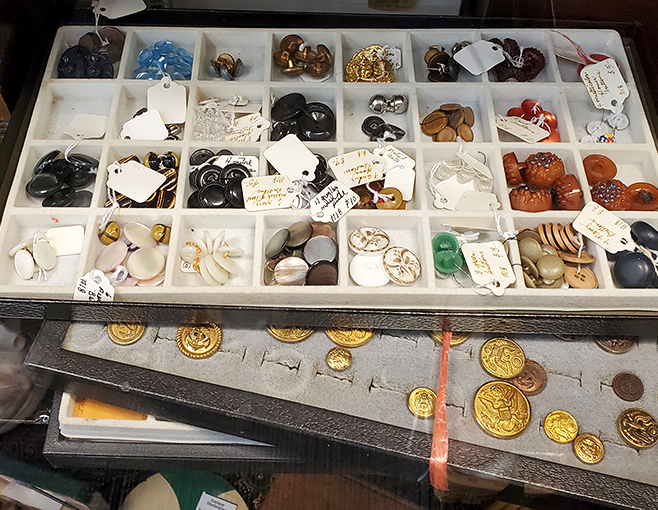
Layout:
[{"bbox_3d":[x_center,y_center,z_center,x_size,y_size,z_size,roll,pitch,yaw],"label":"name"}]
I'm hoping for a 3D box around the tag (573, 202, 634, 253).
[{"bbox_3d":[0.147,-0.013,0.270,0.033,0.001,0.021,37,71,18],"label":"tag"}]

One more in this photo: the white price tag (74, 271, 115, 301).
[{"bbox_3d":[-0.115,0.019,0.250,0.020,0.001,0.028,18,108,6],"label":"white price tag"}]

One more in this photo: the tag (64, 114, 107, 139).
[{"bbox_3d":[-0.146,-0.076,0.307,0.021,0.002,0.031,8,39,-11],"label":"tag"}]

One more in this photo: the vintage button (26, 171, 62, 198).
[{"bbox_3d":[-0.158,-0.038,0.282,0.018,0.005,0.018,7,55,-10],"label":"vintage button"}]

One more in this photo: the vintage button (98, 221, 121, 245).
[{"bbox_3d":[-0.120,-0.012,0.278,0.012,0.010,0.012,0,81,-18],"label":"vintage button"}]

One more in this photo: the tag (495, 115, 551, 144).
[{"bbox_3d":[0.110,-0.074,0.295,0.030,0.001,0.022,35,51,29],"label":"tag"}]

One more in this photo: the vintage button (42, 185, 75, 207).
[{"bbox_3d":[-0.151,-0.031,0.285,0.021,0.004,0.021,0,47,16],"label":"vintage button"}]

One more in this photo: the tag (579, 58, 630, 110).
[{"bbox_3d":[0.165,-0.099,0.302,0.024,0.001,0.036,-14,77,-6],"label":"tag"}]

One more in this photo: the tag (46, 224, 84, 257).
[{"bbox_3d":[-0.146,-0.008,0.274,0.028,0.001,0.019,-5,61,-10],"label":"tag"}]

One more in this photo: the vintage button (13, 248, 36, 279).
[{"bbox_3d":[-0.158,0.005,0.265,0.016,0.004,0.016,6,108,18],"label":"vintage button"}]

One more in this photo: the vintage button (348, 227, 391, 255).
[{"bbox_3d":[0.022,-0.007,0.274,0.022,0.004,0.022,1,40,-1],"label":"vintage button"}]

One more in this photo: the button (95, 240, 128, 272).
[{"bbox_3d":[-0.115,0.002,0.272,0.019,0.003,0.019,-6,51,13],"label":"button"}]

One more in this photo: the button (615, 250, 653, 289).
[{"bbox_3d":[0.162,0.008,0.270,0.021,0.010,0.021,0,83,24],"label":"button"}]

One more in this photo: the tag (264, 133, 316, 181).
[{"bbox_3d":[-0.019,-0.052,0.287,0.022,0.001,0.031,-38,81,-15],"label":"tag"}]

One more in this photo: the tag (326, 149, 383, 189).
[{"bbox_3d":[0.018,-0.049,0.283,0.031,0.002,0.021,-18,70,-16],"label":"tag"}]

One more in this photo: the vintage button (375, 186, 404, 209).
[{"bbox_3d":[0.034,-0.030,0.283,0.015,0.003,0.015,-4,72,14],"label":"vintage button"}]

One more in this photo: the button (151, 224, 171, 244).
[{"bbox_3d":[-0.089,-0.010,0.274,0.011,0.008,0.011,0,65,0],"label":"button"}]

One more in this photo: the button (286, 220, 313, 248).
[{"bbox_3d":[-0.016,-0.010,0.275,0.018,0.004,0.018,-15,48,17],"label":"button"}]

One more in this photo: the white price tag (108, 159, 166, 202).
[{"bbox_3d":[-0.110,-0.043,0.282,0.031,0.001,0.022,27,59,6],"label":"white price tag"}]

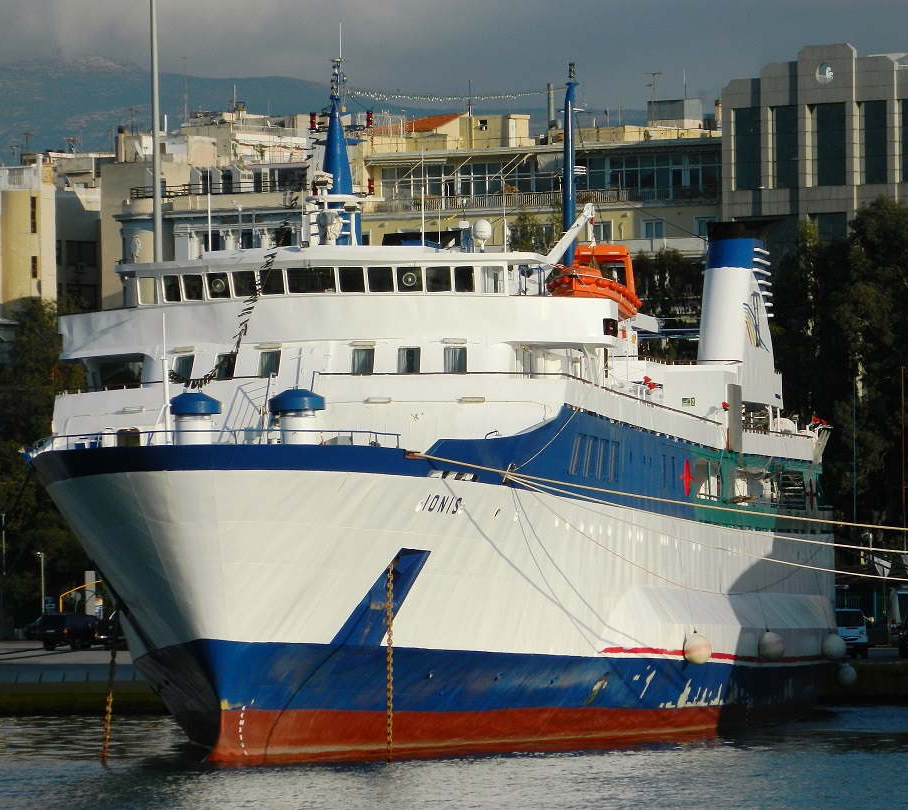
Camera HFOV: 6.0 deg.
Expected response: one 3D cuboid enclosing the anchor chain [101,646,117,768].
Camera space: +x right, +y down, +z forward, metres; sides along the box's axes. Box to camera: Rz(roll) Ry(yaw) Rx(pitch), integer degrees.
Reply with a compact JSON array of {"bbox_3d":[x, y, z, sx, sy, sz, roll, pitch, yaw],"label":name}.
[{"bbox_3d":[-9.194,8.030,231.000,0.160,3.200,0.160,5,0,0],"label":"anchor chain"}]

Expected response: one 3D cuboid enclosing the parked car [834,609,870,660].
[{"bbox_3d":[15.911,9.307,352.500,1.840,1.990,4.600,0,-1,-1],"label":"parked car"}]

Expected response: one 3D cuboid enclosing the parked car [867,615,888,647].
[{"bbox_3d":[20.407,10.837,415.000,4.200,1.460,1.720,0,-1,0],"label":"parked car"}]

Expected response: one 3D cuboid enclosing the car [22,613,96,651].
[{"bbox_3d":[-17.283,10.361,395.000,4.300,1.700,1.760,1,-2,-45],"label":"car"}]

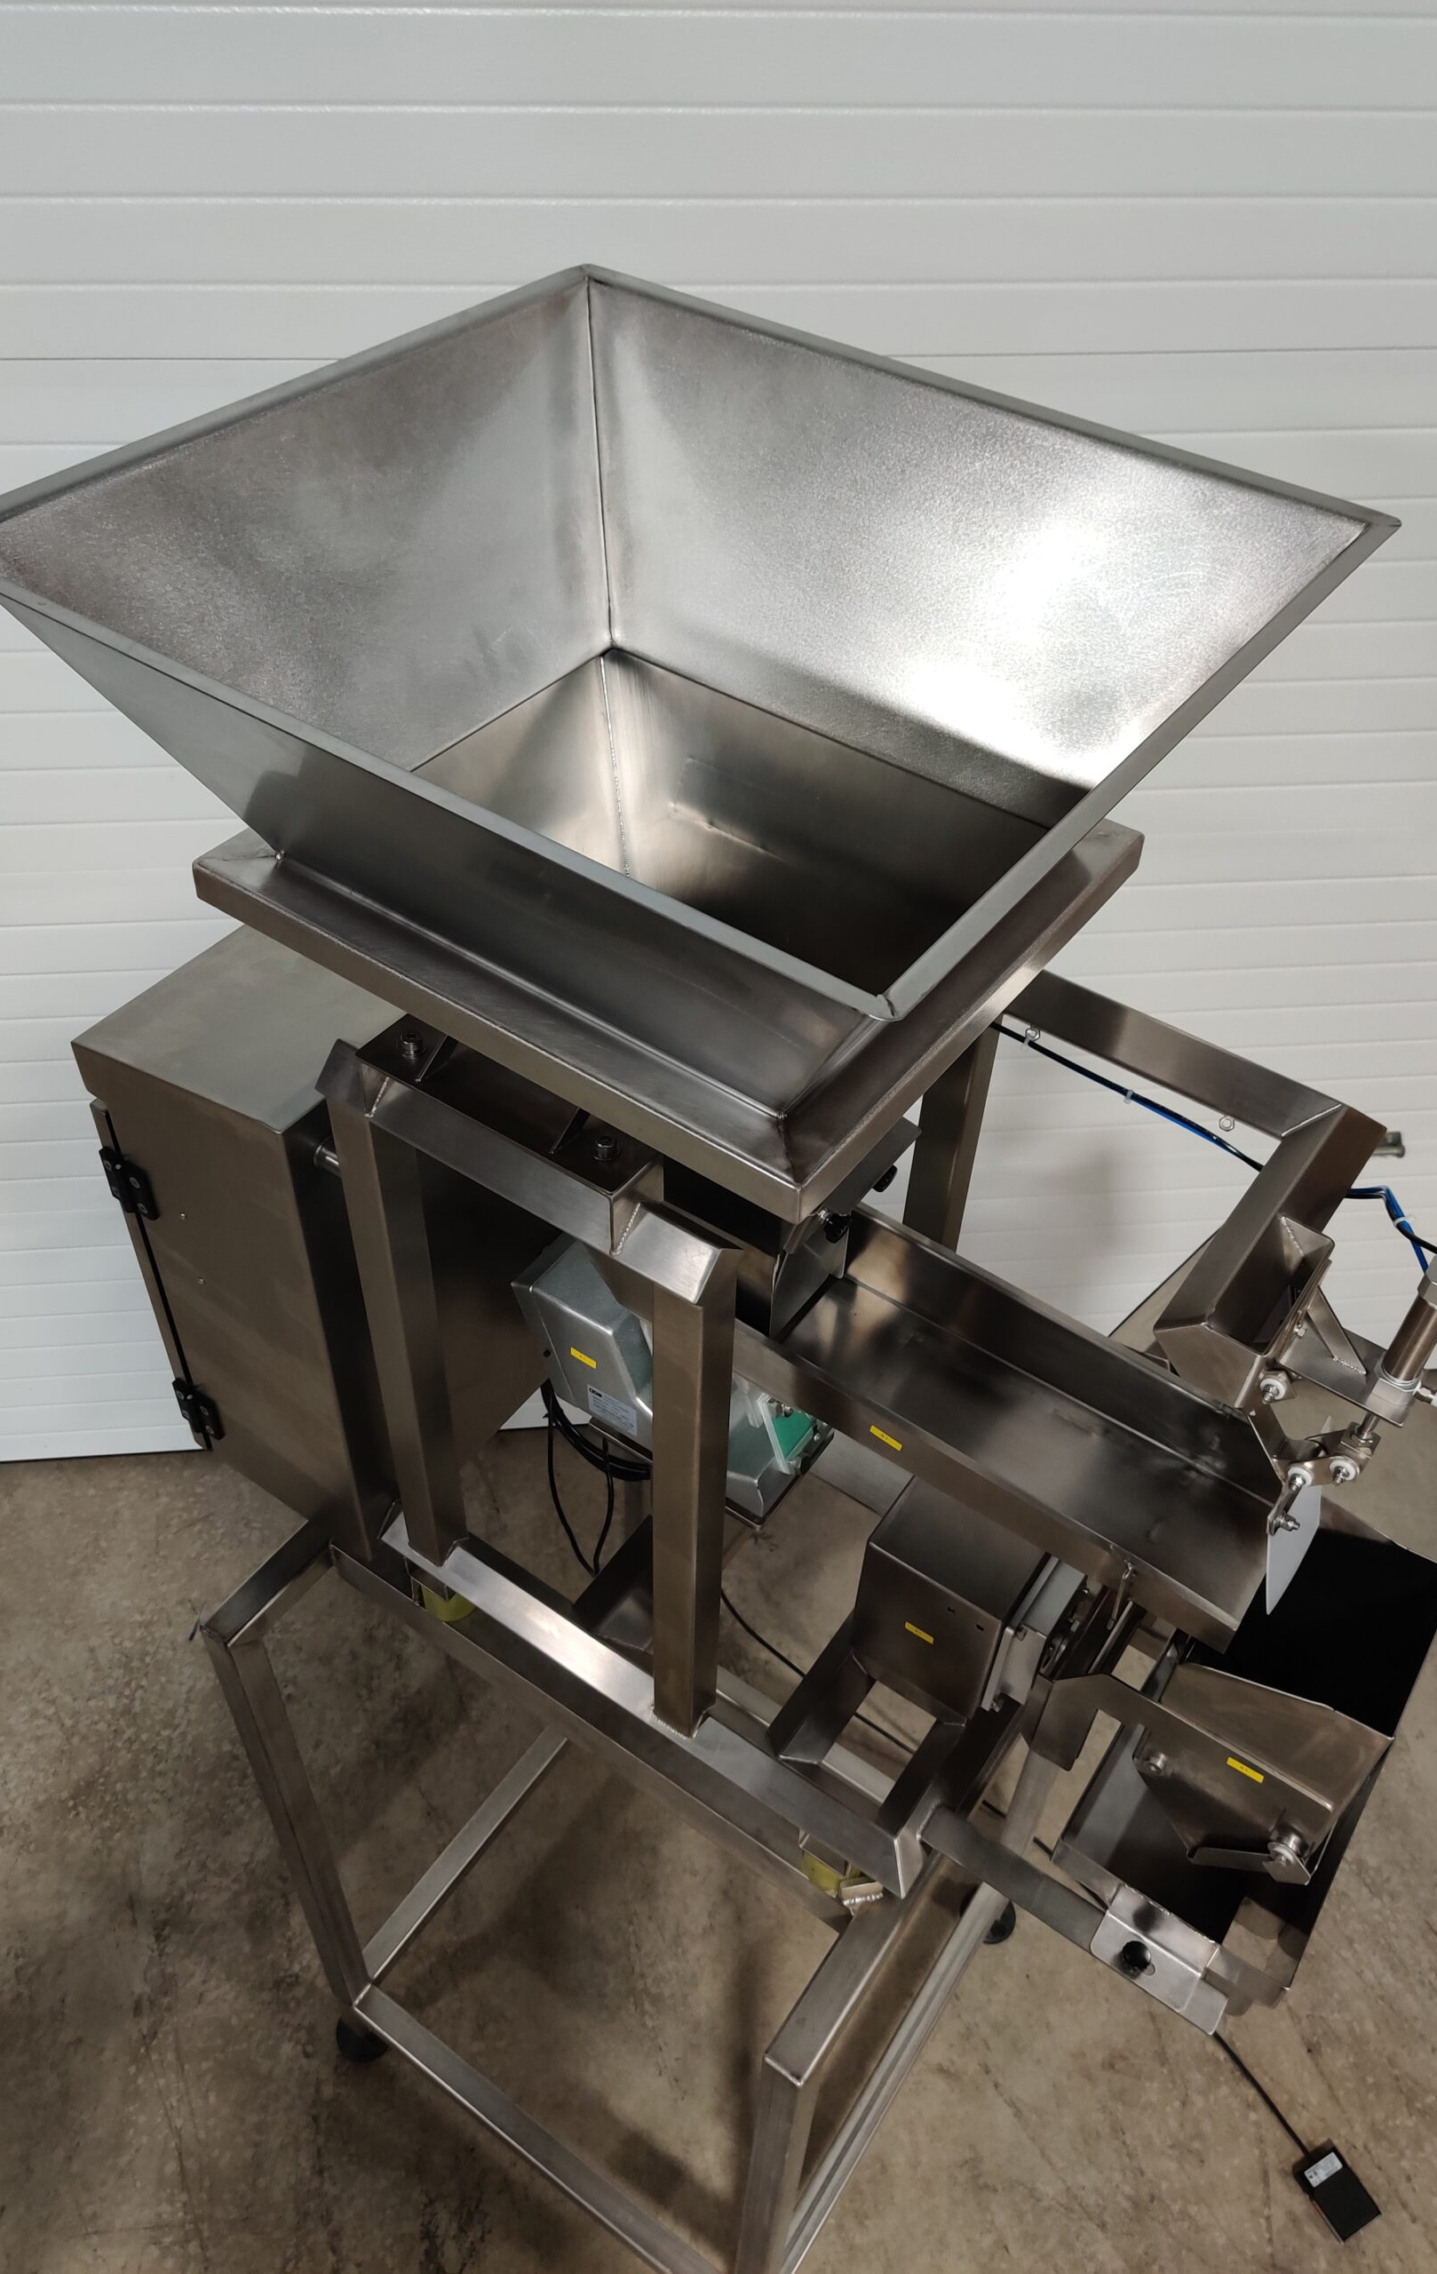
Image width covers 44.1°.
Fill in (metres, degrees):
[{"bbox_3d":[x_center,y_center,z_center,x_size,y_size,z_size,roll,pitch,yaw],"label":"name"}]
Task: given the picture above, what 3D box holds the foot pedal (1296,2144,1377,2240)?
[{"bbox_3d":[0.664,1.126,1.898,0.056,0.027,0.080,-21,49,-21],"label":"foot pedal"}]

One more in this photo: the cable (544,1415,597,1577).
[{"bbox_3d":[-0.110,0.274,1.341,0.038,0.172,0.025,28,51,24],"label":"cable"}]

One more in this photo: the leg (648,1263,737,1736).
[{"bbox_3d":[-0.017,0.226,1.047,0.030,0.459,0.030,28,51,24],"label":"leg"}]

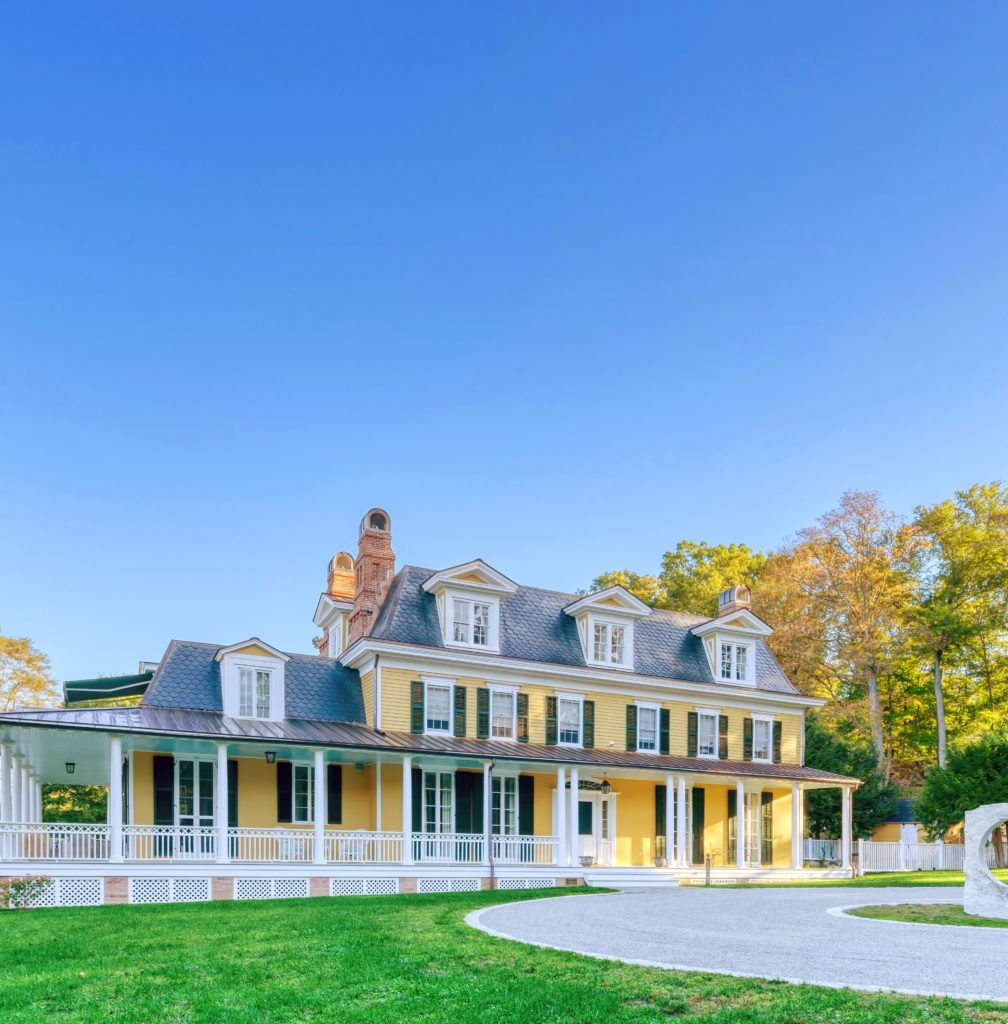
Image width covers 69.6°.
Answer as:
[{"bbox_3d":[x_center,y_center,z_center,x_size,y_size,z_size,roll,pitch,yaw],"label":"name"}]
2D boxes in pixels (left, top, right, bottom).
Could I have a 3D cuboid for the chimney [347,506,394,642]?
[{"bbox_3d":[-4.167,1.979,23.000,1.100,4.100,1.250,5,-11,-26],"label":"chimney"}]

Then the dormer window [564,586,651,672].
[{"bbox_3d":[3.438,4.186,24.704,2.500,2.600,1.600,11,-27,-23],"label":"dormer window"}]

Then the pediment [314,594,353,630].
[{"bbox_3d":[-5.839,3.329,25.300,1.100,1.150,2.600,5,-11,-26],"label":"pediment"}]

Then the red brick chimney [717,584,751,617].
[{"bbox_3d":[9.435,3.662,29.700,0.950,1.450,0.950,5,-11,-26],"label":"red brick chimney"}]

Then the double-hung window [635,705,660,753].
[{"bbox_3d":[5.242,7.887,26.400,1.100,1.830,0.150,5,-11,-26],"label":"double-hung window"}]

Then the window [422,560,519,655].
[{"bbox_3d":[-1.146,3.215,22.764,2.500,2.650,1.600,11,-27,-23],"label":"window"}]

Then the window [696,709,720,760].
[{"bbox_3d":[7.763,8.451,27.600,1.100,1.850,0.150,5,-11,-26],"label":"window"}]

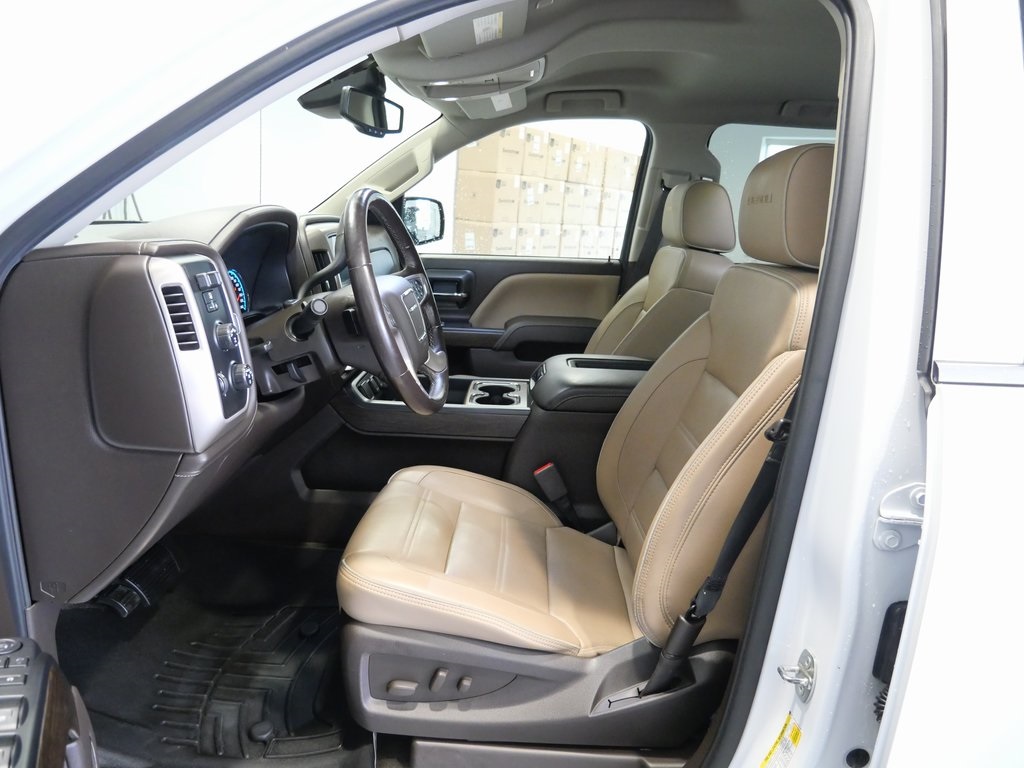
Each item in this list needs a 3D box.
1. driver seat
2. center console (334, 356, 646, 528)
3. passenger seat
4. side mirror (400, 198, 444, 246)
[{"bbox_3d":[0.128,0.056,1.213,0.790,0.900,0.550,4,14,1],"label":"driver seat"},{"bbox_3d":[0.044,0.104,1.646,0.820,0.400,0.320,4,14,1],"label":"center console"},{"bbox_3d":[0.176,-0.122,2.013,0.790,0.900,0.550,4,14,1],"label":"passenger seat"},{"bbox_3d":[-0.368,-0.610,2.636,0.140,0.200,0.250,9,15,23],"label":"side mirror"}]

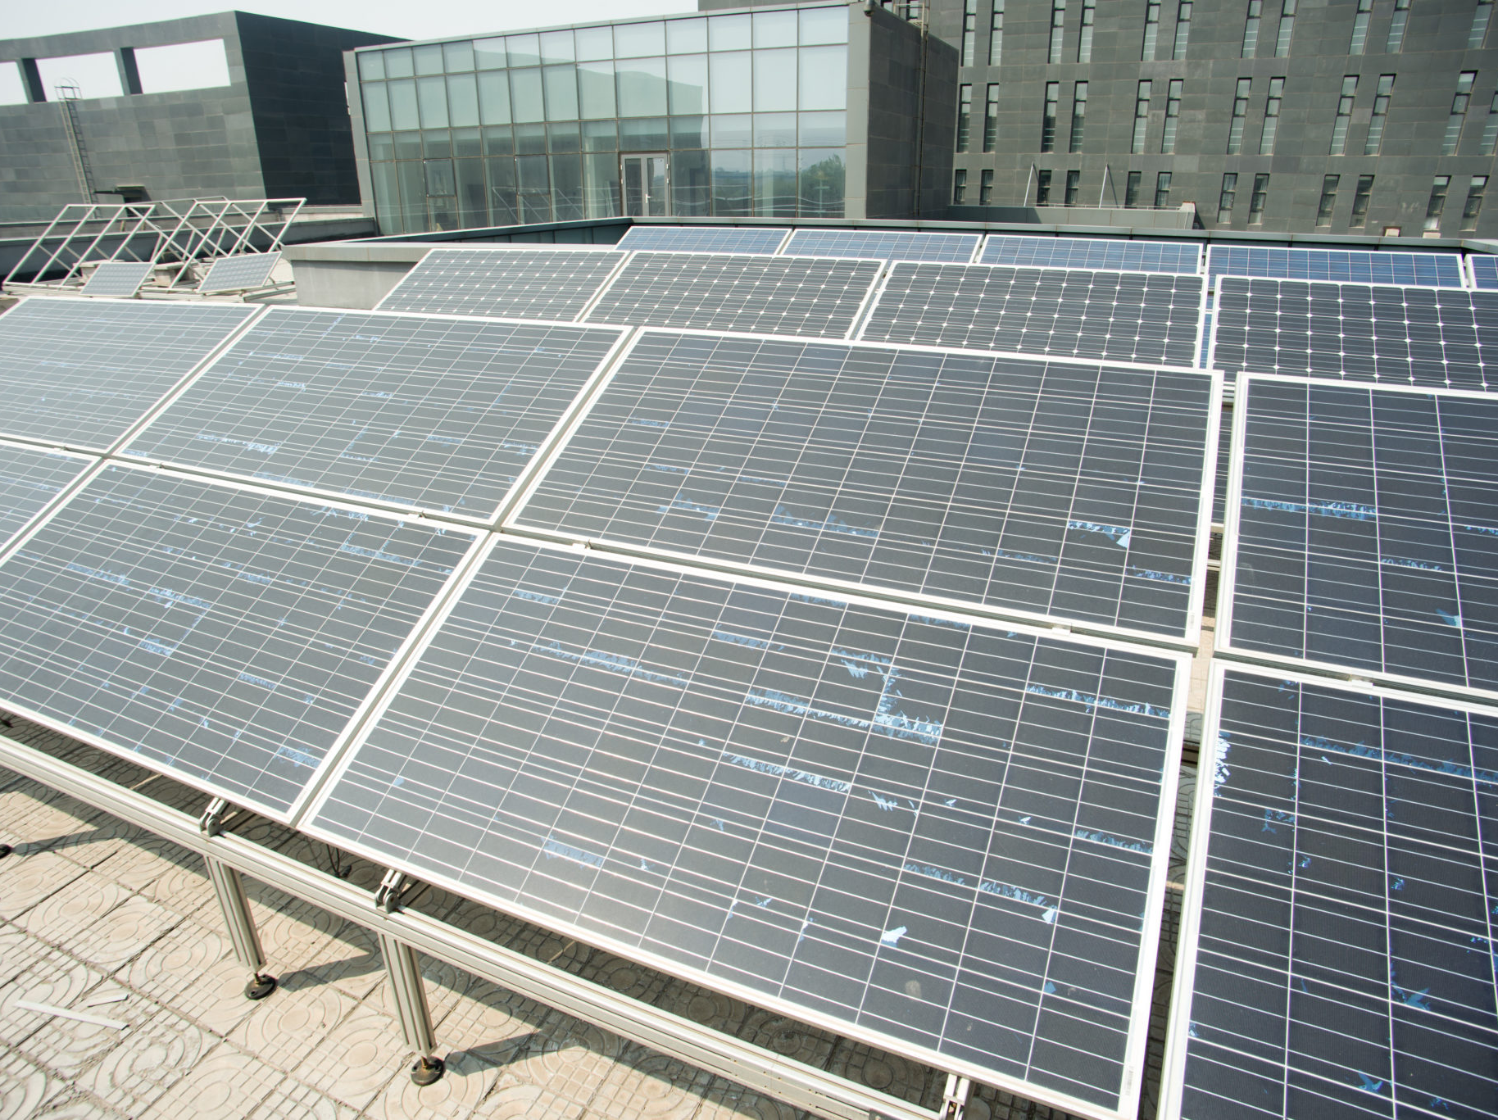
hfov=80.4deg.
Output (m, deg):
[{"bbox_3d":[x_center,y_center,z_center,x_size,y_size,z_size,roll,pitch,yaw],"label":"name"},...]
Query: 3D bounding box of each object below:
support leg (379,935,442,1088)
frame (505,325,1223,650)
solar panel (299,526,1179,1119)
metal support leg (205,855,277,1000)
[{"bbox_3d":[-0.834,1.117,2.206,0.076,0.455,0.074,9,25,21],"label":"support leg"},{"bbox_3d":[0.321,-0.308,2.663,1.945,0.050,0.987,10,54,21],"label":"frame"},{"bbox_3d":[-0.058,0.455,2.126,1.945,0.050,0.987,10,54,21],"label":"solar panel"},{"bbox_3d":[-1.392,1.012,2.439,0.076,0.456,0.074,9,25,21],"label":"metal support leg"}]

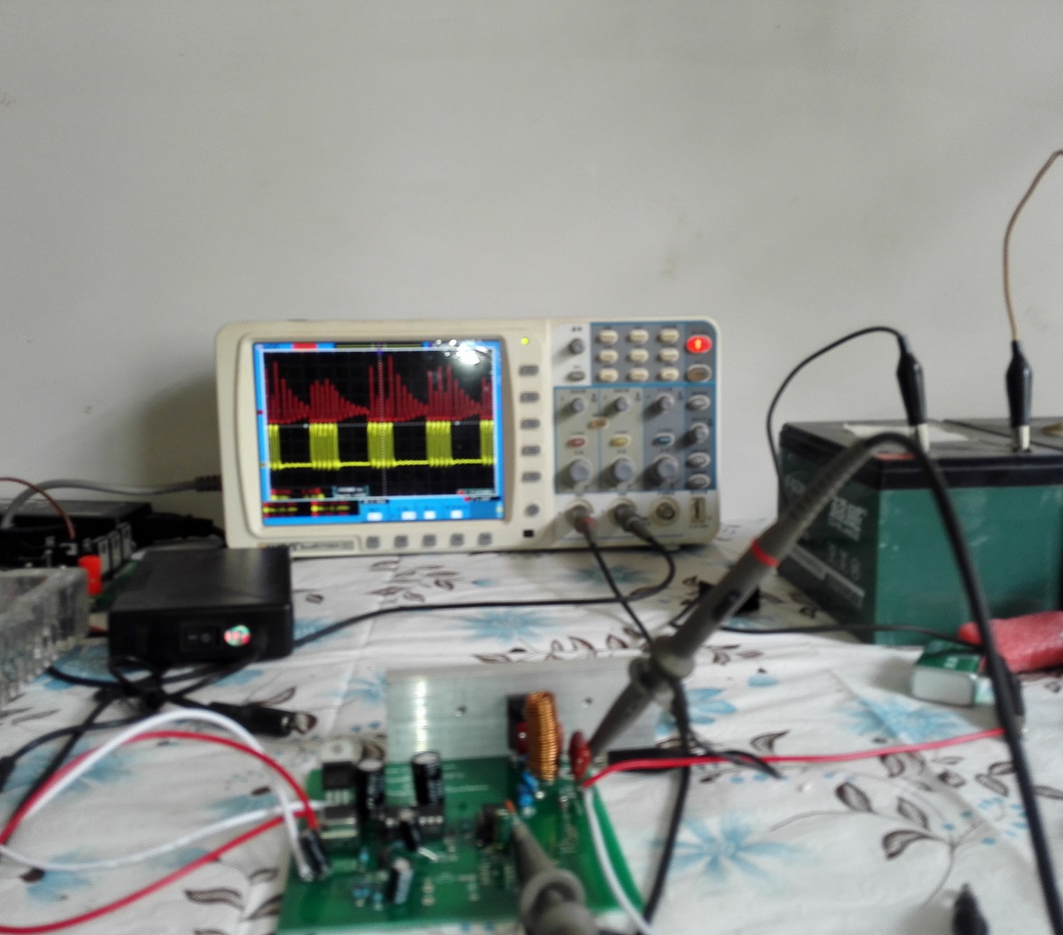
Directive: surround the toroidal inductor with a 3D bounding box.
[{"bbox_3d":[0.004,0.095,0.354,0.012,0.030,0.030,-7,8,-3],"label":"toroidal inductor"}]

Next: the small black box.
[{"bbox_3d":[-0.177,0.073,0.558,0.085,0.027,0.132,-3,9,-13],"label":"small black box"}]

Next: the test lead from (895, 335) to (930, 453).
[{"bbox_3d":[0.191,-0.036,0.504,0.013,0.060,0.011,-15,8,-2],"label":"test lead"}]

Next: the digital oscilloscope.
[{"bbox_3d":[-0.041,-0.025,0.722,0.340,0.157,0.072,-1,7,-5],"label":"digital oscilloscope"}]

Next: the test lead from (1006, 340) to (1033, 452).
[{"bbox_3d":[0.246,-0.035,0.508,0.013,0.056,0.011,-8,8,-3],"label":"test lead"}]

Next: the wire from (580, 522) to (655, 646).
[{"bbox_3d":[0.048,0.061,0.601,0.026,0.034,0.160,-2,8,-7],"label":"wire"}]

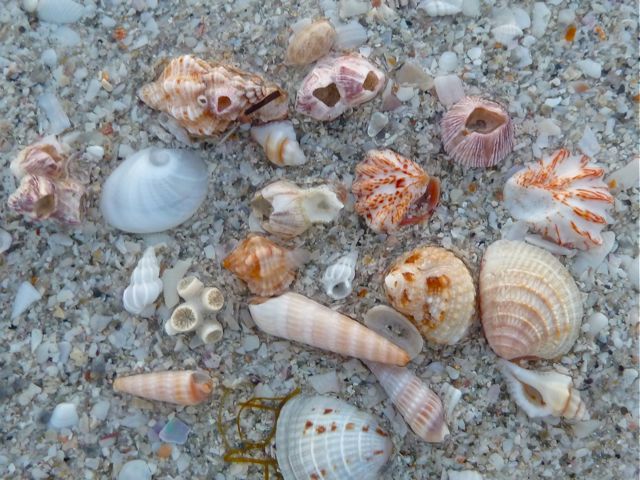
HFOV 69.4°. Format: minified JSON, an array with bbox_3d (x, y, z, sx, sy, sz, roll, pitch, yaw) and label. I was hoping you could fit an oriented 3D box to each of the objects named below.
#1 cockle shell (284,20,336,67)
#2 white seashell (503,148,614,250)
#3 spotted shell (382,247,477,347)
[{"bbox_3d":[-0.003,-0.070,0.165,0.015,0.006,0.022,44,80,10],"label":"cockle shell"},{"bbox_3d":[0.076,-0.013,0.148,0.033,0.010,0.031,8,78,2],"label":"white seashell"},{"bbox_3d":[0.034,0.017,0.141,0.026,0.012,0.029,-27,78,-6],"label":"spotted shell"}]

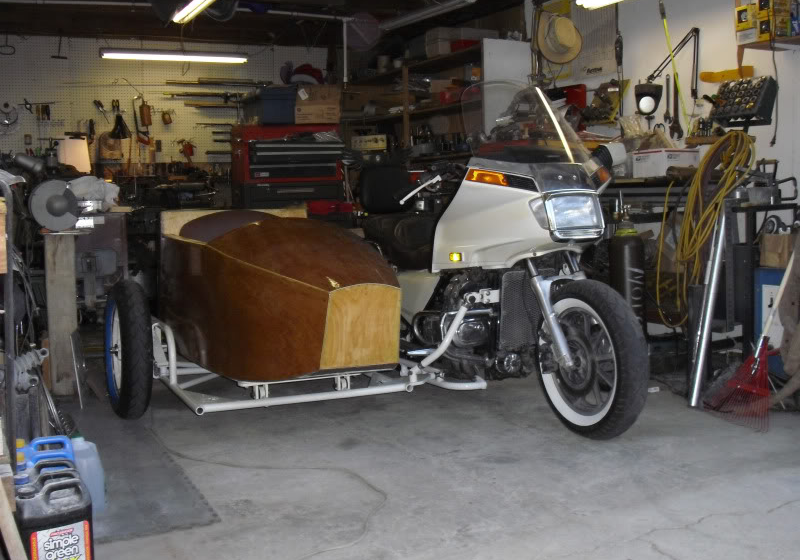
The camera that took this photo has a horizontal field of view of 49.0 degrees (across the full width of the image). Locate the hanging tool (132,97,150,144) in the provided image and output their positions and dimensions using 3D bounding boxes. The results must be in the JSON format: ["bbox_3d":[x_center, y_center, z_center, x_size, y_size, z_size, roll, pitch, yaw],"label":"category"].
[{"bbox_3d":[-2.261,-1.395,7.680,0.150,0.420,0.040,-4,6,-26],"label":"hanging tool"}]

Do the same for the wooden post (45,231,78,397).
[{"bbox_3d":[-1.888,0.197,4.883,0.135,0.885,0.130,-4,6,-28],"label":"wooden post"}]

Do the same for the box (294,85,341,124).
[{"bbox_3d":[-0.636,-1.248,6.316,0.330,0.280,0.270,-4,6,-26],"label":"box"}]

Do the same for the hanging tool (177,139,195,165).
[{"bbox_3d":[-1.880,-1.126,7.697,0.150,0.210,0.060,-4,6,-28],"label":"hanging tool"}]

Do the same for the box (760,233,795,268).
[{"bbox_3d":[1.882,-0.147,4.378,0.160,0.165,0.150,1,6,27],"label":"box"}]

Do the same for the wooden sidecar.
[{"bbox_3d":[-0.589,0.000,4.440,0.840,0.740,1.600,-4,6,-26],"label":"wooden sidecar"}]

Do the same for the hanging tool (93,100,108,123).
[{"bbox_3d":[-2.506,-1.410,7.347,0.130,0.180,0.035,-4,6,-28],"label":"hanging tool"}]

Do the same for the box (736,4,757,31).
[{"bbox_3d":[1.778,-1.337,4.500,0.110,0.120,0.100,-4,6,-26],"label":"box"}]

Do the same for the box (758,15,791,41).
[{"bbox_3d":[1.854,-1.250,4.348,0.120,0.115,0.095,-4,6,-28],"label":"box"}]

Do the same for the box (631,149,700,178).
[{"bbox_3d":[1.505,-0.618,4.743,0.240,0.145,0.460,-5,7,-34],"label":"box"}]

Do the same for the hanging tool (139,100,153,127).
[{"bbox_3d":[-2.174,-1.431,7.502,0.115,0.230,0.070,-4,6,-28],"label":"hanging tool"}]

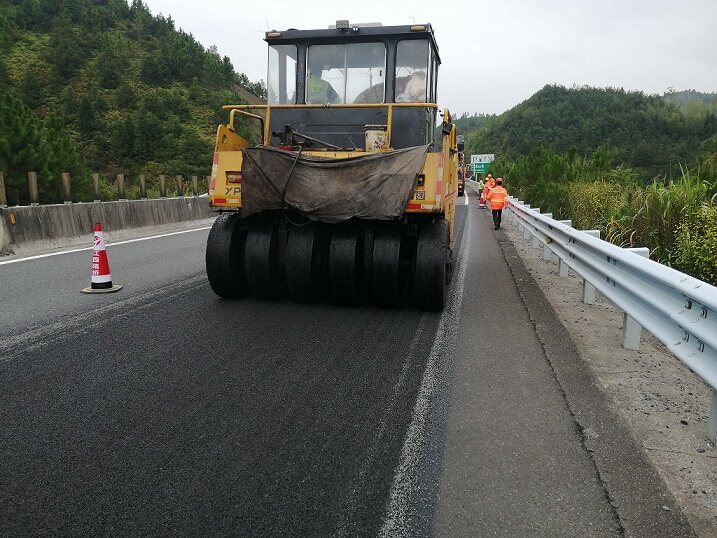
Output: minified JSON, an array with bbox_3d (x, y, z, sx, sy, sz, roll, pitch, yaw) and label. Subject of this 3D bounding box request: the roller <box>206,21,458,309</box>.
[{"bbox_3d":[0.065,-1.514,8.358,2.820,3.360,4.900,2,9,12],"label":"roller"}]

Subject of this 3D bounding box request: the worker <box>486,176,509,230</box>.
[{"bbox_3d":[4.526,-2.147,18.180,0.620,1.680,0.450,2,9,12],"label":"worker"}]

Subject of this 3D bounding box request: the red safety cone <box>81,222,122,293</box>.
[{"bbox_3d":[-3.489,-0.168,7.547,0.530,0.890,0.530,2,9,12],"label":"red safety cone"}]

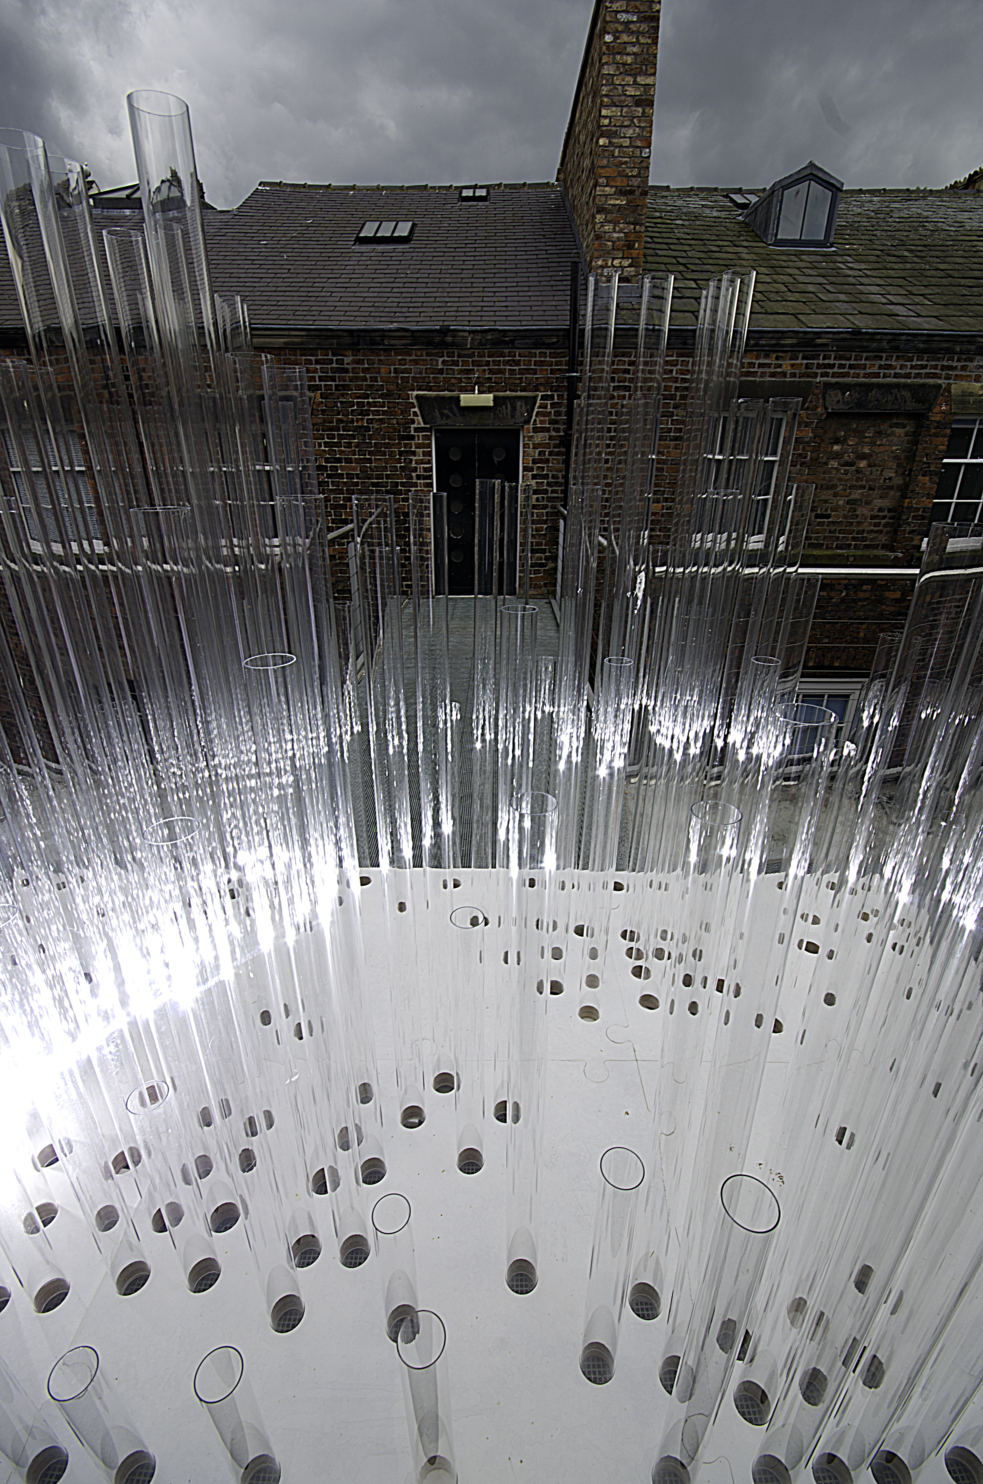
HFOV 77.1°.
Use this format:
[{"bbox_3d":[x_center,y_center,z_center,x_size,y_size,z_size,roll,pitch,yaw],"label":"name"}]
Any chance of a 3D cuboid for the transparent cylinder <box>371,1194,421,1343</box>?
[{"bbox_3d":[-0.155,0.897,1.035,0.060,0.346,0.060,0,23,0],"label":"transparent cylinder"}]

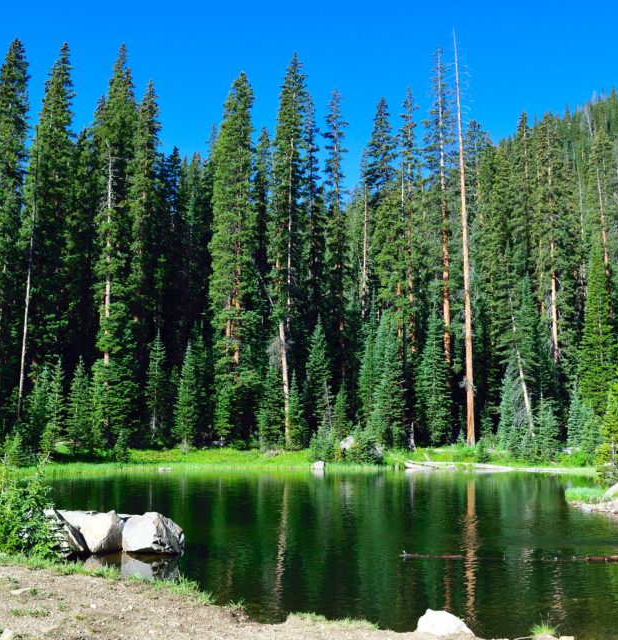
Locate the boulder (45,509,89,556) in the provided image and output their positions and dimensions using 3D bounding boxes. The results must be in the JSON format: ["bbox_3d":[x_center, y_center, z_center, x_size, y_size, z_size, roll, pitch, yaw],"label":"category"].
[{"bbox_3d":[-3.539,3.100,10.610,0.620,0.560,0.800,3,-7,-18],"label":"boulder"}]

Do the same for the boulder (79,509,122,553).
[{"bbox_3d":[-3.093,3.140,10.791,0.580,0.540,0.720,3,-7,-15],"label":"boulder"}]

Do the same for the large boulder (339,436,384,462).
[{"bbox_3d":[2.002,4.889,27.371,1.580,0.900,1.150,1,-7,4],"label":"large boulder"}]

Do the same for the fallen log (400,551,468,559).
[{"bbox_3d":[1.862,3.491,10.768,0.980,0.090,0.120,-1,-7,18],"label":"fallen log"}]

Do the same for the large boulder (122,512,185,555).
[{"bbox_3d":[-2.317,3.161,10.797,0.880,0.530,0.740,2,-7,-11],"label":"large boulder"}]

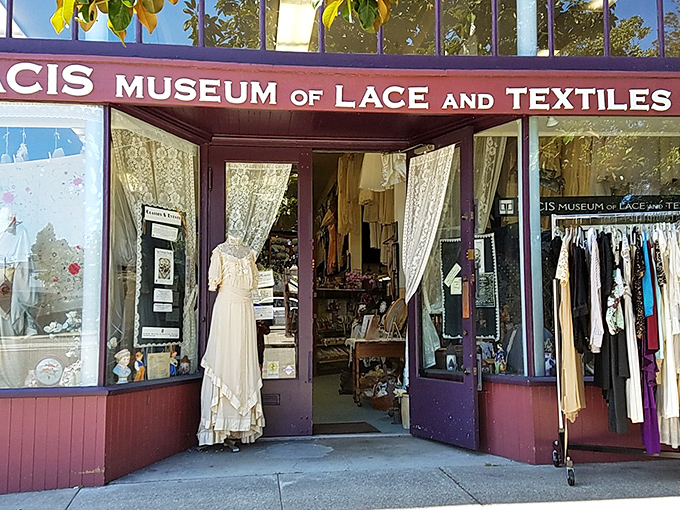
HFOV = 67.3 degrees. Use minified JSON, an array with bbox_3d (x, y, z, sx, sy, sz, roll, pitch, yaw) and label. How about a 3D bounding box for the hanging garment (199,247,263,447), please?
[{"bbox_3d":[-0.790,0.633,3.686,0.480,1.469,0.420,2,-5,-27],"label":"hanging garment"}]

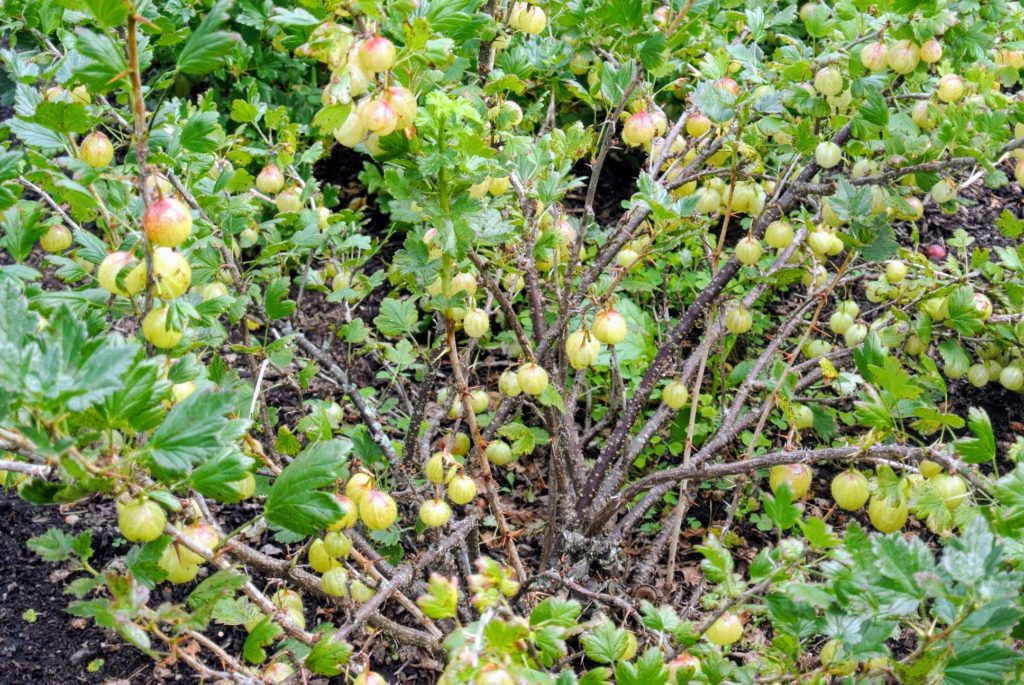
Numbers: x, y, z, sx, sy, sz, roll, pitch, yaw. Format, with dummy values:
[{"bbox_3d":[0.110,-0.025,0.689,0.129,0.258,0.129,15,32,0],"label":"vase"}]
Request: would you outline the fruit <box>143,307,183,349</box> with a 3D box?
[{"bbox_3d":[-0.173,-0.007,1.140,0.019,0.021,0.019,0,24,0],"label":"fruit"}]

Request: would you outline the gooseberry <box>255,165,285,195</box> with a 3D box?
[{"bbox_3d":[-0.170,-0.115,1.620,0.020,0.020,0.020,0,25,0],"label":"gooseberry"}]

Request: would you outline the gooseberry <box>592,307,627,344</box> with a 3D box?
[{"bbox_3d":[0.061,-0.010,1.440,0.021,0.022,0.021,0,28,0],"label":"gooseberry"}]

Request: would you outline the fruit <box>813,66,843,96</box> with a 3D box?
[{"bbox_3d":[0.201,-0.166,1.470,0.018,0.018,0.018,0,24,0],"label":"fruit"}]

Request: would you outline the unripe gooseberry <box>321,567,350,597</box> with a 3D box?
[{"bbox_3d":[-0.112,0.151,1.460,0.018,0.019,0.018,0,28,0],"label":"unripe gooseberry"}]

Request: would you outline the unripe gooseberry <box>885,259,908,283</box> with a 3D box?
[{"bbox_3d":[0.290,-0.054,1.740,0.016,0.017,0.016,0,25,0],"label":"unripe gooseberry"}]

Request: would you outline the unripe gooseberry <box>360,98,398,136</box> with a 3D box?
[{"bbox_3d":[-0.080,-0.140,1.420,0.020,0.022,0.020,0,28,0],"label":"unripe gooseberry"}]

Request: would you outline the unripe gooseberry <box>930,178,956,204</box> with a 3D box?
[{"bbox_3d":[0.308,-0.108,1.650,0.018,0.018,0.018,0,25,0],"label":"unripe gooseberry"}]

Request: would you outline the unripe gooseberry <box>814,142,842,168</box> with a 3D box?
[{"bbox_3d":[0.208,-0.124,1.520,0.018,0.018,0.018,0,24,0],"label":"unripe gooseberry"}]

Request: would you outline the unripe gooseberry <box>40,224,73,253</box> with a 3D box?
[{"bbox_3d":[-0.292,-0.067,1.480,0.021,0.018,0.021,0,25,0],"label":"unripe gooseberry"}]

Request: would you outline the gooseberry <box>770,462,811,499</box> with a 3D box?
[{"bbox_3d":[0.155,0.076,1.280,0.023,0.022,0.023,0,25,0],"label":"gooseberry"}]

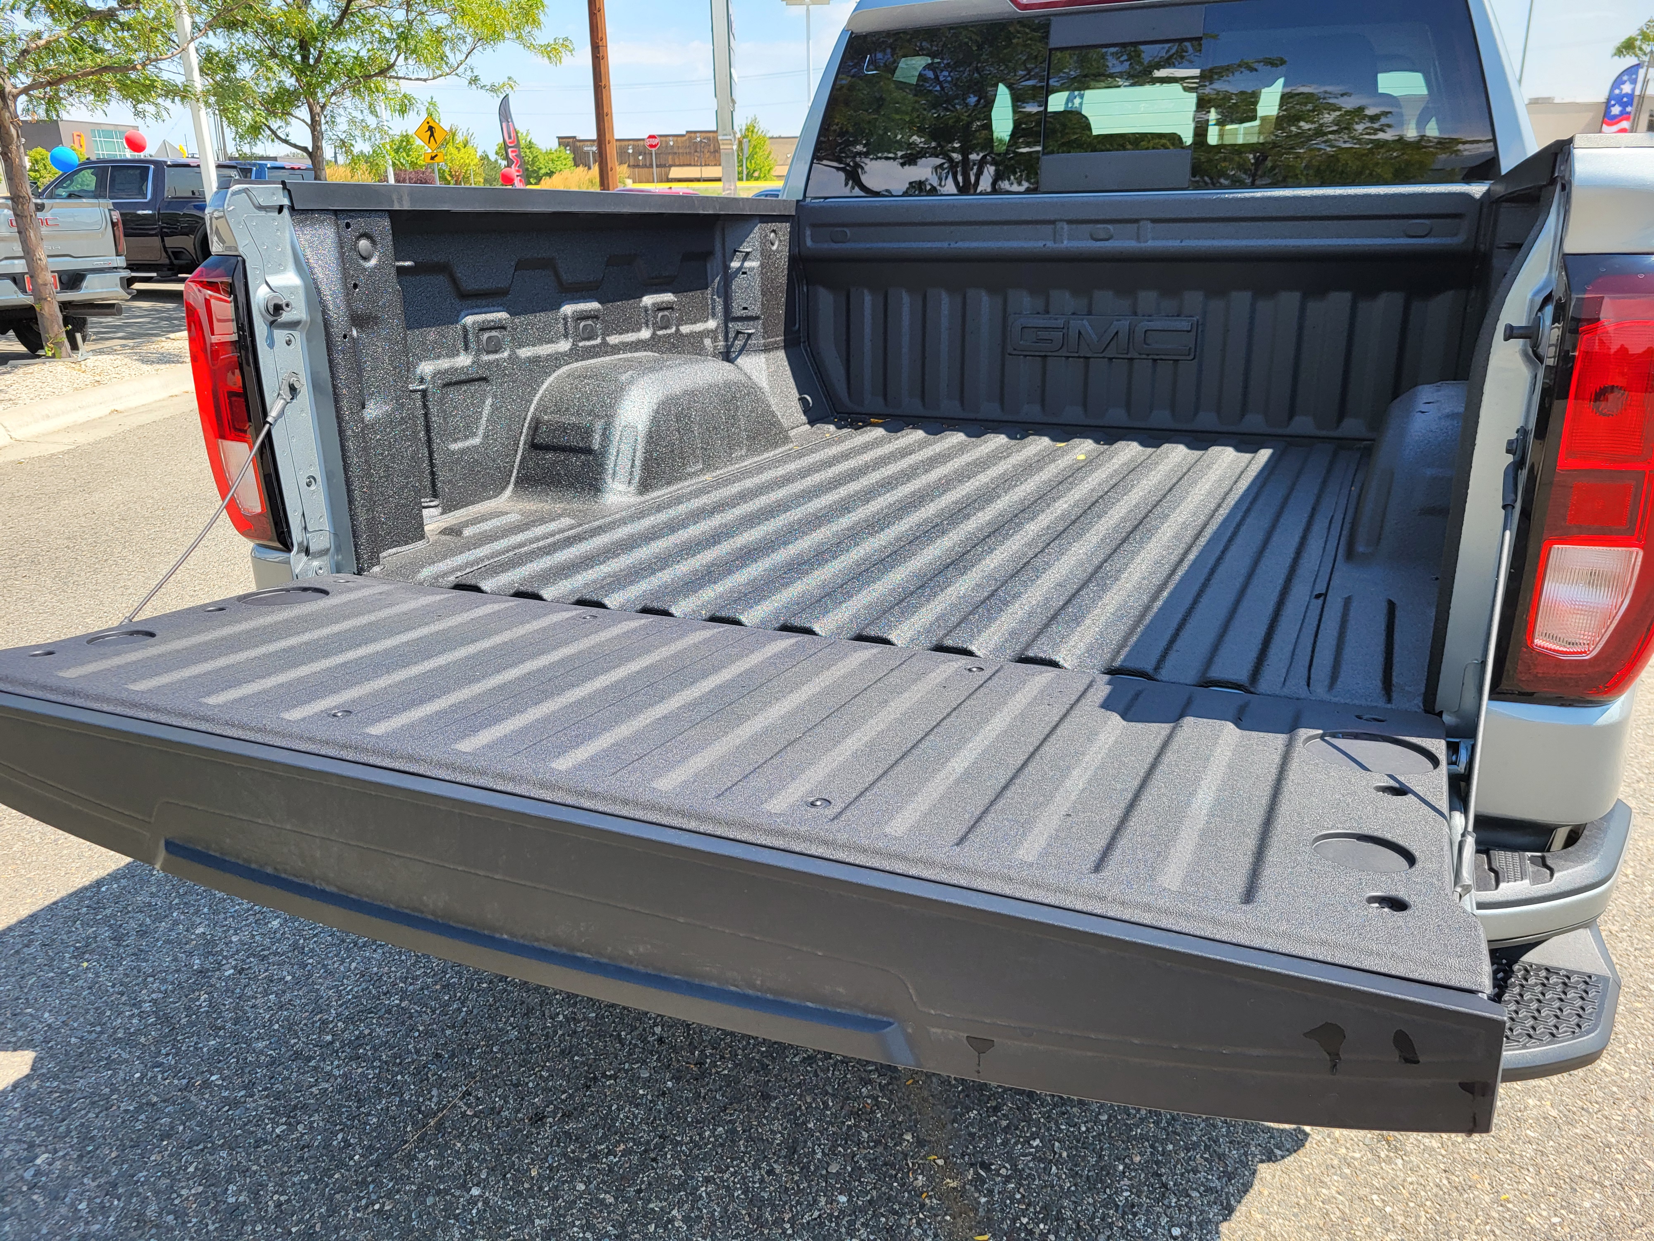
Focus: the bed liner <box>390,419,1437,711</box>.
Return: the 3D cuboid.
[{"bbox_3d":[0.322,-0.225,2.407,1.550,0.075,1.743,7,19,23],"label":"bed liner"}]

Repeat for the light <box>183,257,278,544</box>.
[{"bbox_3d":[-0.860,-0.342,1.921,0.205,0.427,0.190,7,19,23],"label":"light"}]

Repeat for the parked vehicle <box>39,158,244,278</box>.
[{"bbox_3d":[-9.845,-5.892,18.769,6.350,2.030,2.080,5,20,18],"label":"parked vehicle"}]

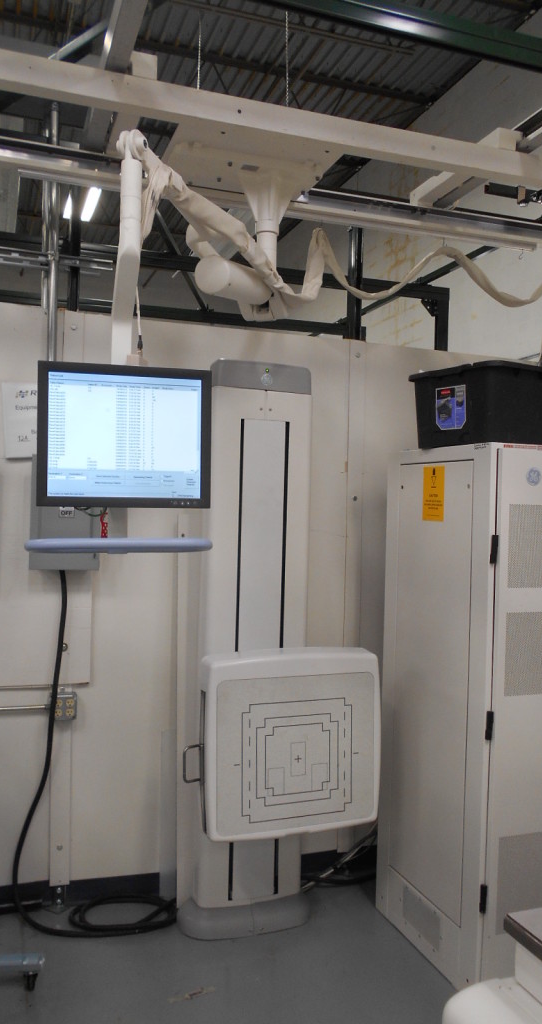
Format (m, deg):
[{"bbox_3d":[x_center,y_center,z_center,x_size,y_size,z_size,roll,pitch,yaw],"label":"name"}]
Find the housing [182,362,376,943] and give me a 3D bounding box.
[{"bbox_3d":[-0.036,0.530,2.998,0.700,2.262,0.700,1,0,-19],"label":"housing"}]

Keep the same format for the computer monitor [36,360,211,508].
[{"bbox_3d":[-0.362,-0.184,1.912,0.423,0.349,0.070,0,1,-16],"label":"computer monitor"}]

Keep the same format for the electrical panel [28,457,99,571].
[{"bbox_3d":[-0.819,0.006,3.084,0.265,0.447,0.150,1,0,-16],"label":"electrical panel"}]

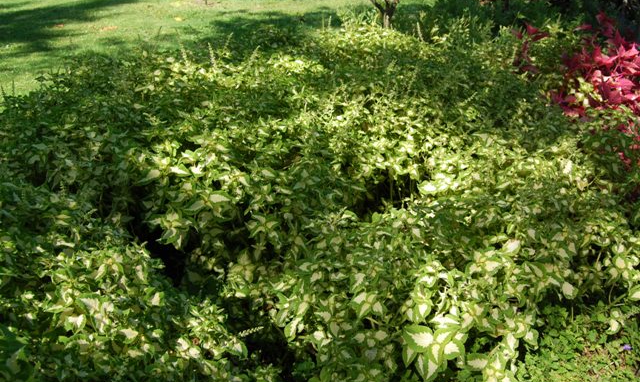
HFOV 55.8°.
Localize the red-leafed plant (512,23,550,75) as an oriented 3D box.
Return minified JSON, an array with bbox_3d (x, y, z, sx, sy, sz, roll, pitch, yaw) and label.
[{"bbox_3d":[1.751,-1.167,5.000,0.310,0.420,0.300,0,25,0],"label":"red-leafed plant"}]

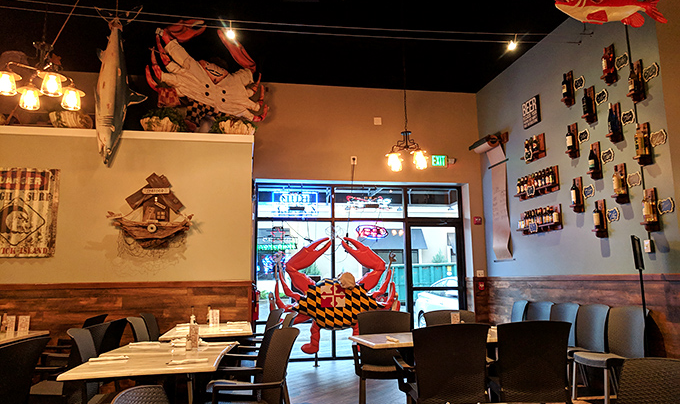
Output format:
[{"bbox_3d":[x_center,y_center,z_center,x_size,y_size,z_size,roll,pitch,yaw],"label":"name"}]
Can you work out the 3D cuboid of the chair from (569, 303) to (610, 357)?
[{"bbox_3d":[2.480,1.542,5.395,0.570,0.907,0.525,1,-9,-10],"label":"chair"}]

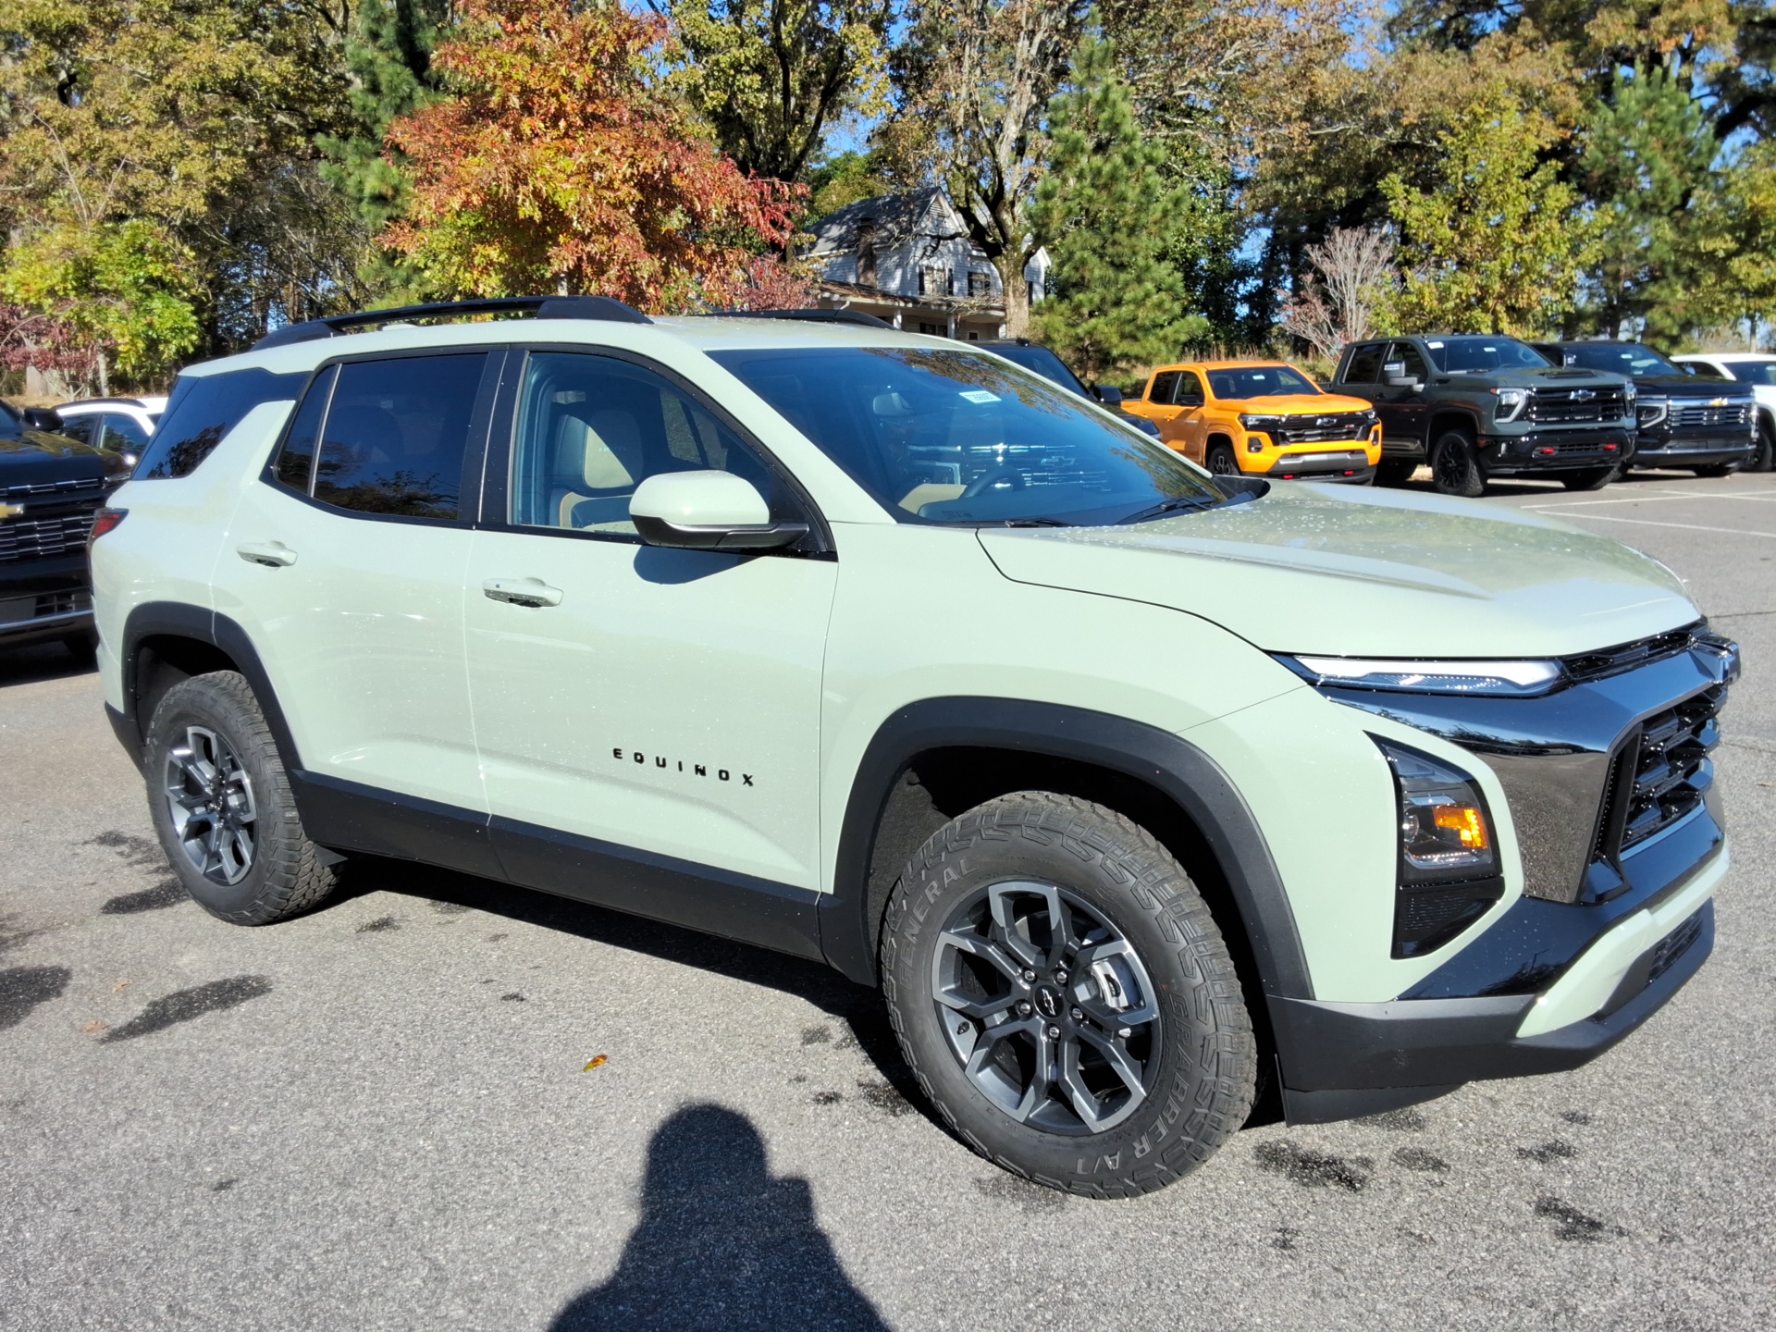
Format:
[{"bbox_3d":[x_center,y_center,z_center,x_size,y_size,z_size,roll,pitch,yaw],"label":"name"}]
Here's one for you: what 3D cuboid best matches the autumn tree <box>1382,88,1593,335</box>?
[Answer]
[{"bbox_3d":[13.800,-9.300,33.000,4.900,8.000,4.900,2,11,20],"label":"autumn tree"}]

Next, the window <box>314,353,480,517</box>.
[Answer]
[{"bbox_3d":[-1.211,-0.565,3.558,0.590,0.410,0.045,6,-9,36],"label":"window"}]

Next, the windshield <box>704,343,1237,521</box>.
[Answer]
[{"bbox_3d":[0.248,-0.571,3.474,0.850,0.120,1.420,40,29,23],"label":"windshield"}]

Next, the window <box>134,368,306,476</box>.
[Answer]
[{"bbox_3d":[-1.896,-0.686,4.094,0.740,0.330,0.065,7,-9,41],"label":"window"}]

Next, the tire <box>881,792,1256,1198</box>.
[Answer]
[{"bbox_3d":[0.344,0.603,2.674,0.735,0.735,0.240,5,12,35],"label":"tire"}]

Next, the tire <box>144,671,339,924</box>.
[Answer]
[{"bbox_3d":[-1.872,0.381,4.178,0.735,0.735,0.240,6,13,34],"label":"tire"}]

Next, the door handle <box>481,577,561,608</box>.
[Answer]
[{"bbox_3d":[-0.802,-0.160,3.158,0.230,0.050,0.055,5,7,35],"label":"door handle"}]

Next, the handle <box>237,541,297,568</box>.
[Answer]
[{"bbox_3d":[-1.605,-0.287,3.713,0.245,0.068,0.060,6,13,34],"label":"handle"}]

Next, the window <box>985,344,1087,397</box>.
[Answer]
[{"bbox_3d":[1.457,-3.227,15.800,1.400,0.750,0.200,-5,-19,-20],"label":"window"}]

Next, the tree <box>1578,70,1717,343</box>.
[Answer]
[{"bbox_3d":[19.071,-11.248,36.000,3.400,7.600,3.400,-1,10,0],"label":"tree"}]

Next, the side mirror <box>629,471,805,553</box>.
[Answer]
[{"bbox_3d":[-0.326,-0.302,2.751,0.200,0.160,0.260,5,12,35],"label":"side mirror"}]

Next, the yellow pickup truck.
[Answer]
[{"bbox_3d":[5.119,-3.579,21.321,1.960,1.880,5.400,-4,11,-11],"label":"yellow pickup truck"}]

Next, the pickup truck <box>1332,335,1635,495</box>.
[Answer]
[{"bbox_3d":[7.910,-3.704,20.919,2.100,2.060,6.250,-4,11,-11],"label":"pickup truck"}]

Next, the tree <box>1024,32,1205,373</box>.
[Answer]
[{"bbox_3d":[5.084,-10.168,32.000,3.800,7.700,3.800,-1,10,0],"label":"tree"}]

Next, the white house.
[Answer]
[{"bbox_3d":[1.800,-17.800,68.000,10.000,9.500,10.000,-6,11,-23],"label":"white house"}]

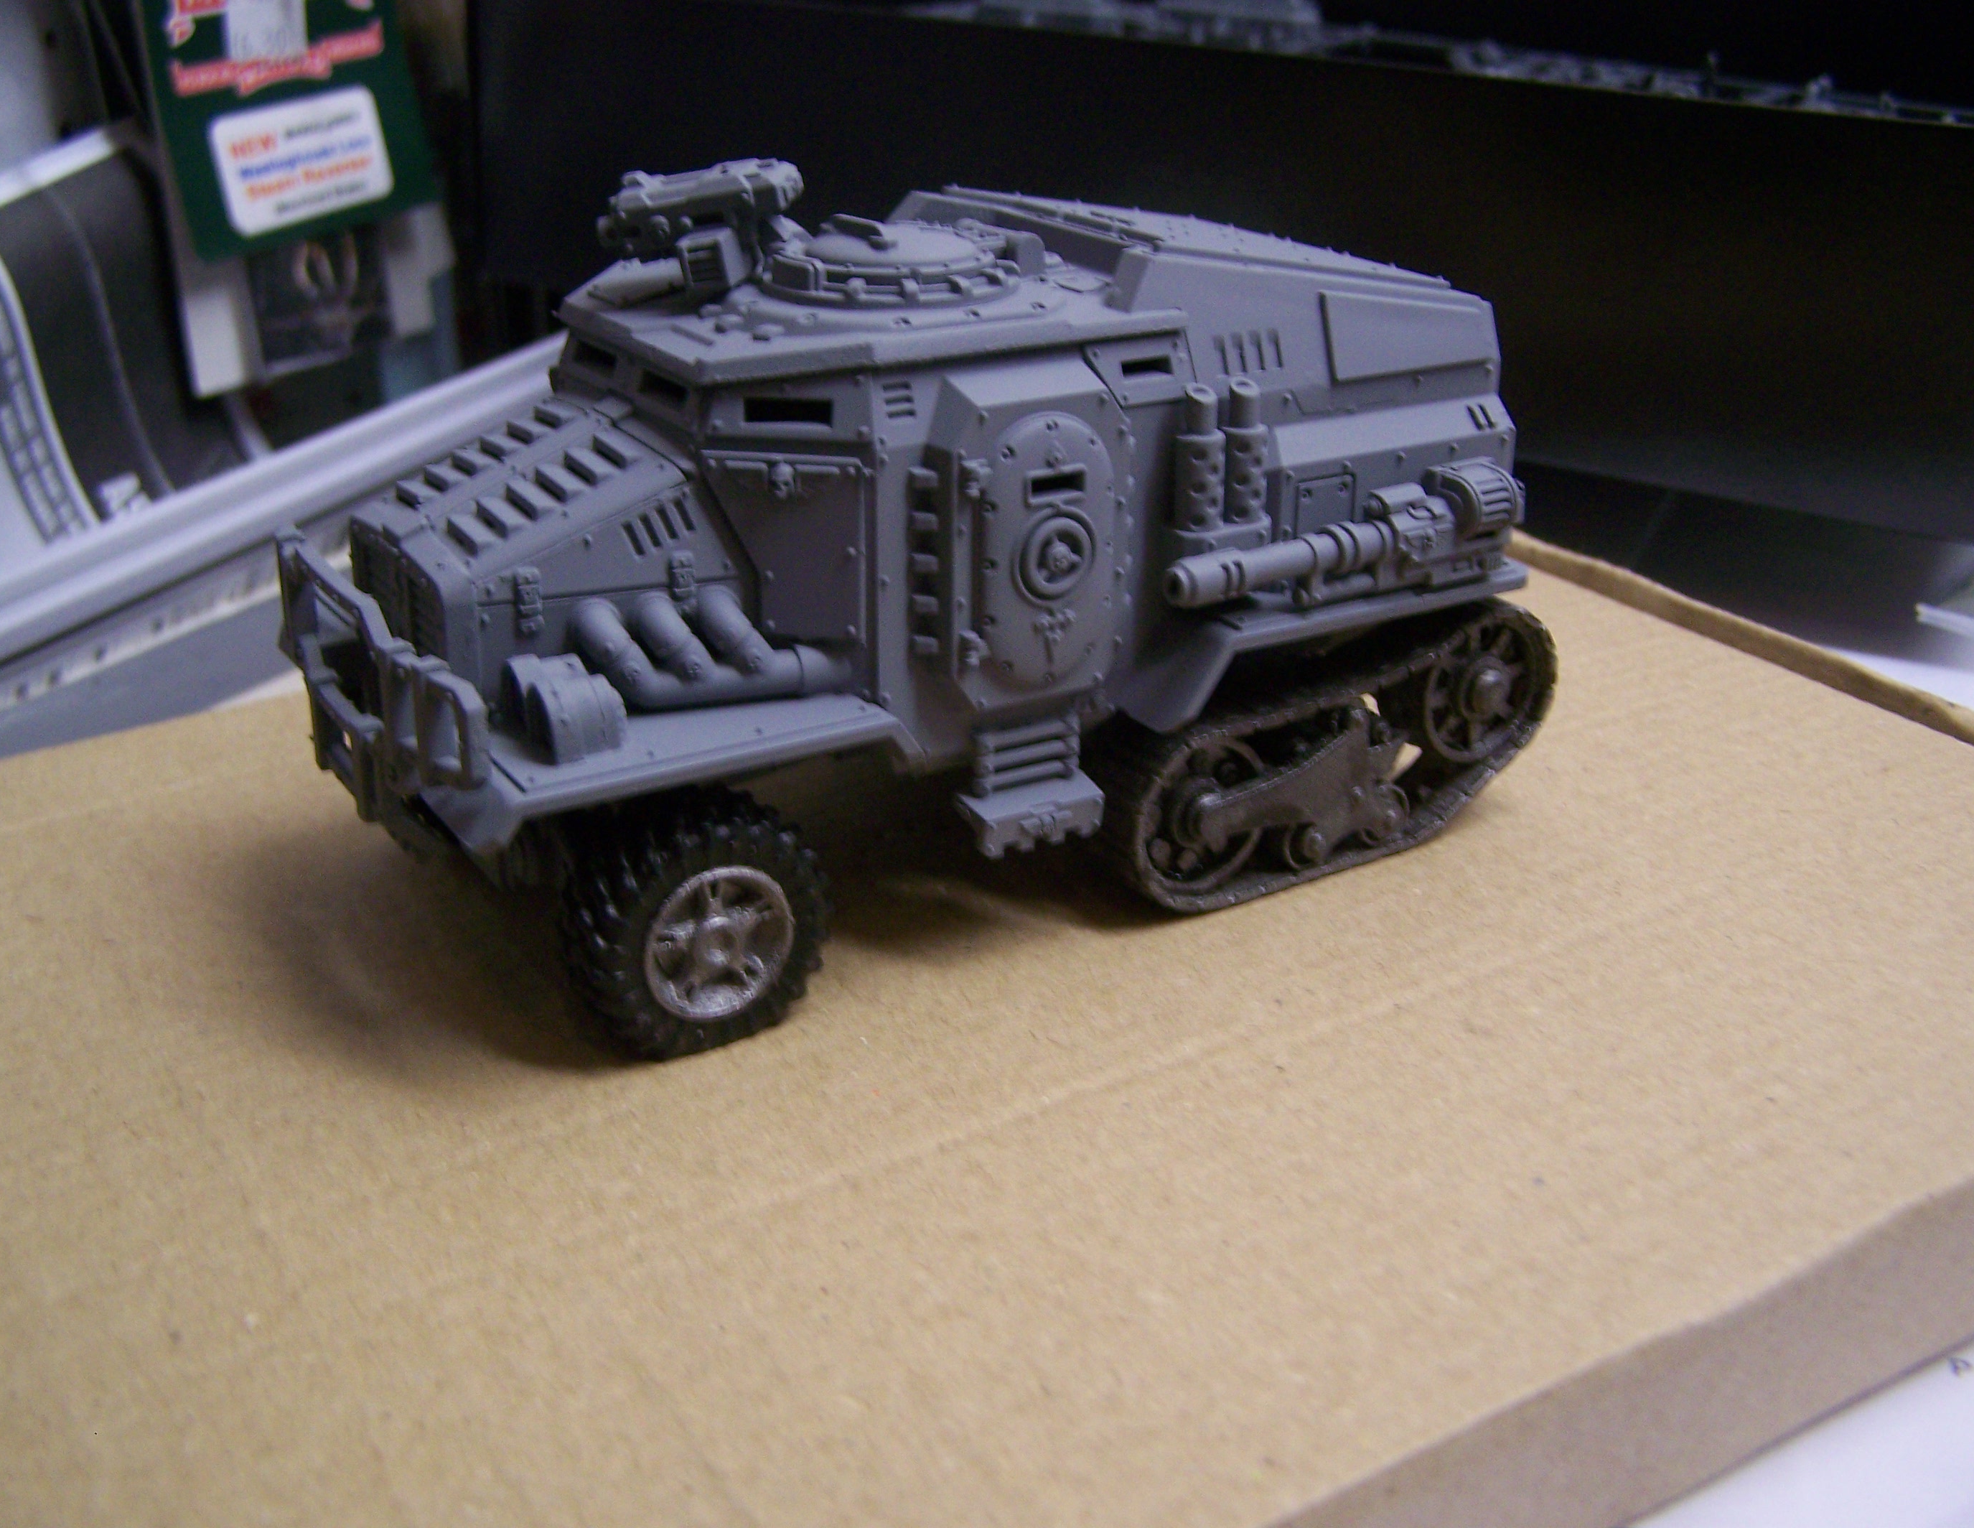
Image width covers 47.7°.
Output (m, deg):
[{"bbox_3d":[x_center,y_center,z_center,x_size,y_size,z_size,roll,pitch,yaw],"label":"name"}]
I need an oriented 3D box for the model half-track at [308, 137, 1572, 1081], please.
[{"bbox_3d":[-0.007,-0.025,0.224,0.119,0.071,0.065,-13,26,-28],"label":"model half-track"}]

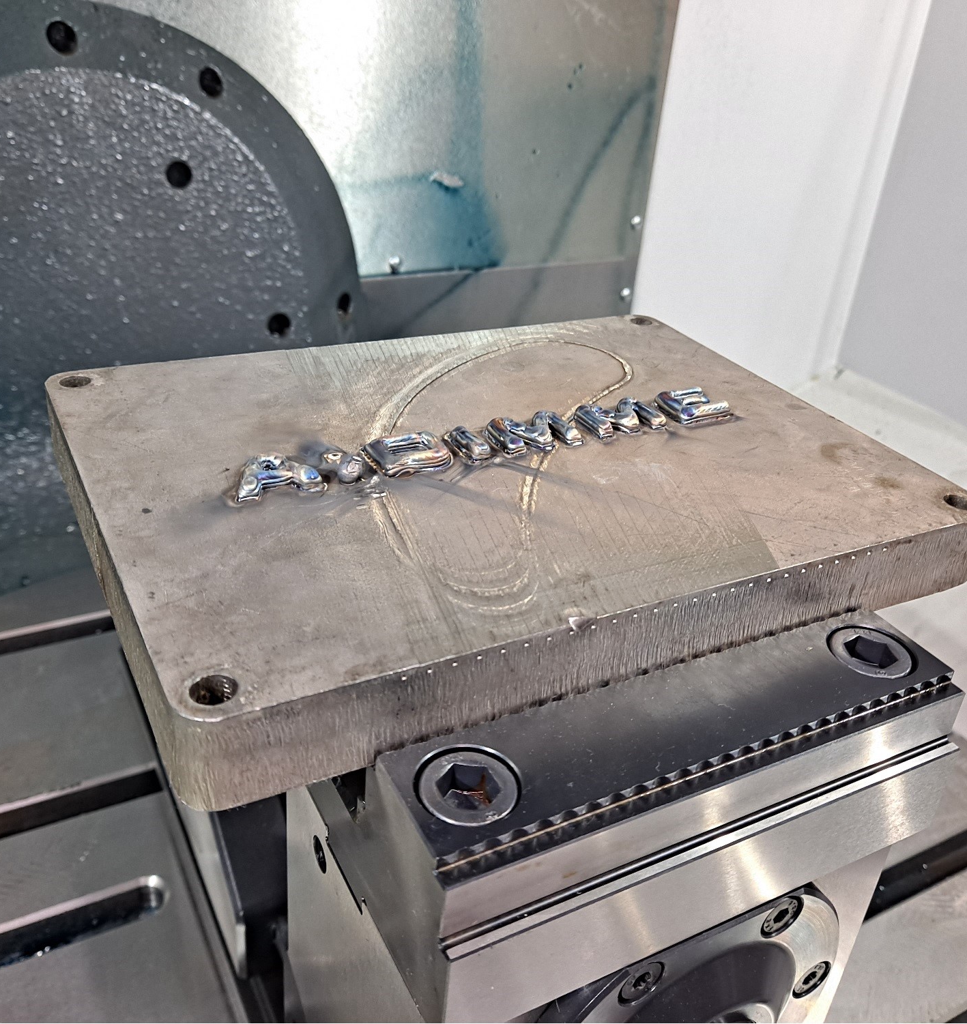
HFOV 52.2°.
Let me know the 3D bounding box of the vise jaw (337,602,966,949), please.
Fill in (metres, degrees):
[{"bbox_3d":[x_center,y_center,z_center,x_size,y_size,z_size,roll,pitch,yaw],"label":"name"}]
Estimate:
[{"bbox_3d":[0.040,0.048,0.201,0.125,0.021,0.038,-11,34,-27],"label":"vise jaw"}]

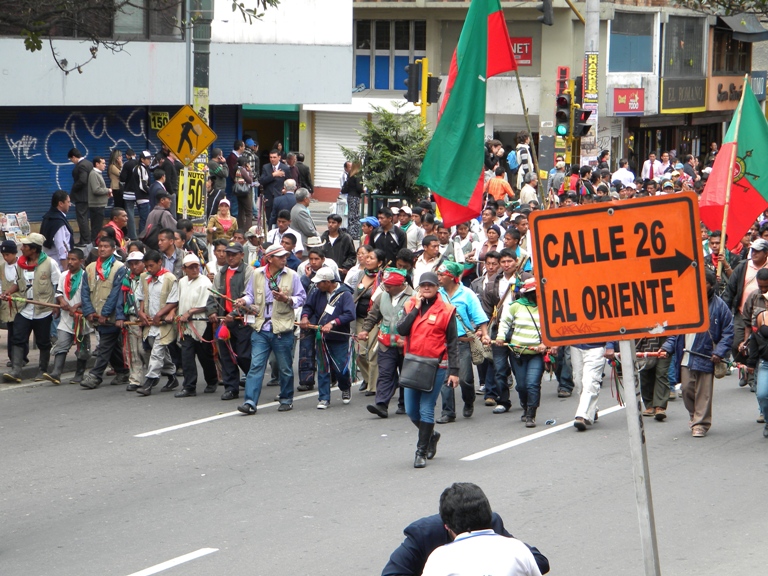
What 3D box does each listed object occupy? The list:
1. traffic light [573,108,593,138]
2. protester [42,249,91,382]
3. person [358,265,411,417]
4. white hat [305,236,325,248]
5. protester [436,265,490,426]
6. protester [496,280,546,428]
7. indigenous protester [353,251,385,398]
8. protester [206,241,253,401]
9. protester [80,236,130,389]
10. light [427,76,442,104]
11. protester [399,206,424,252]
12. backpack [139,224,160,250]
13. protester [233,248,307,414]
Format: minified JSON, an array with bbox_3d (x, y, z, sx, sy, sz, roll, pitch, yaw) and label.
[{"bbox_3d":[3.664,-3.042,43.000,0.290,0.520,0.250,4,7,30],"label":"traffic light"},{"bbox_3d":[-3.566,0.321,26.250,0.520,1.522,0.520,3,6,25],"label":"protester"},{"bbox_3d":[0.046,0.558,24.193,0.600,1.548,0.550,3,6,25],"label":"person"},{"bbox_3d":[-0.797,-0.529,27.100,0.240,0.120,0.280,3,6,27],"label":"white hat"},{"bbox_3d":[0.787,0.546,23.350,0.550,1.635,0.520,5,7,37],"label":"protester"},{"bbox_3d":[1.410,0.650,23.650,0.560,1.509,0.420,2,6,15],"label":"protester"},{"bbox_3d":[-0.128,0.368,25.792,0.480,1.605,0.420,4,7,33],"label":"indigenous protester"},{"bbox_3d":[-1.657,0.350,25.237,0.540,1.712,0.450,3,6,25],"label":"protester"},{"bbox_3d":[-3.110,0.265,26.024,0.540,1.686,0.520,3,6,22],"label":"protester"},{"bbox_3d":[1.023,-3.985,47.000,0.280,0.510,0.250,0,6,-10],"label":"light"},{"bbox_3d":[0.320,-0.259,30.675,0.500,1.630,0.400,4,6,30],"label":"protester"},{"bbox_3d":[-3.286,-0.715,33.000,0.200,0.420,0.300,-5,8,-45],"label":"backpack"},{"bbox_3d":[-1.143,0.418,23.450,0.660,1.703,0.580,3,6,20],"label":"protester"}]

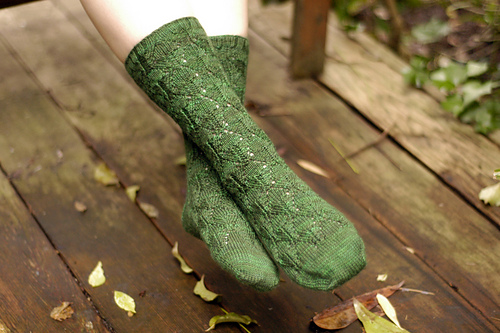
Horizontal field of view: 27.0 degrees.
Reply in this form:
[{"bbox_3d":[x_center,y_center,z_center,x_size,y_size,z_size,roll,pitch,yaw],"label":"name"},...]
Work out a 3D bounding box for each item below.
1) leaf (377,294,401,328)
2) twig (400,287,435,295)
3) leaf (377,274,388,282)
[{"bbox_3d":[0.183,0.189,1.353,0.017,0.007,0.072,-12,37,-18],"label":"leaf"},{"bbox_3d":[0.223,0.168,1.391,0.047,0.004,0.004,9,35,12],"label":"twig"},{"bbox_3d":[0.181,0.150,1.418,0.013,0.004,0.015,8,35,12],"label":"leaf"}]

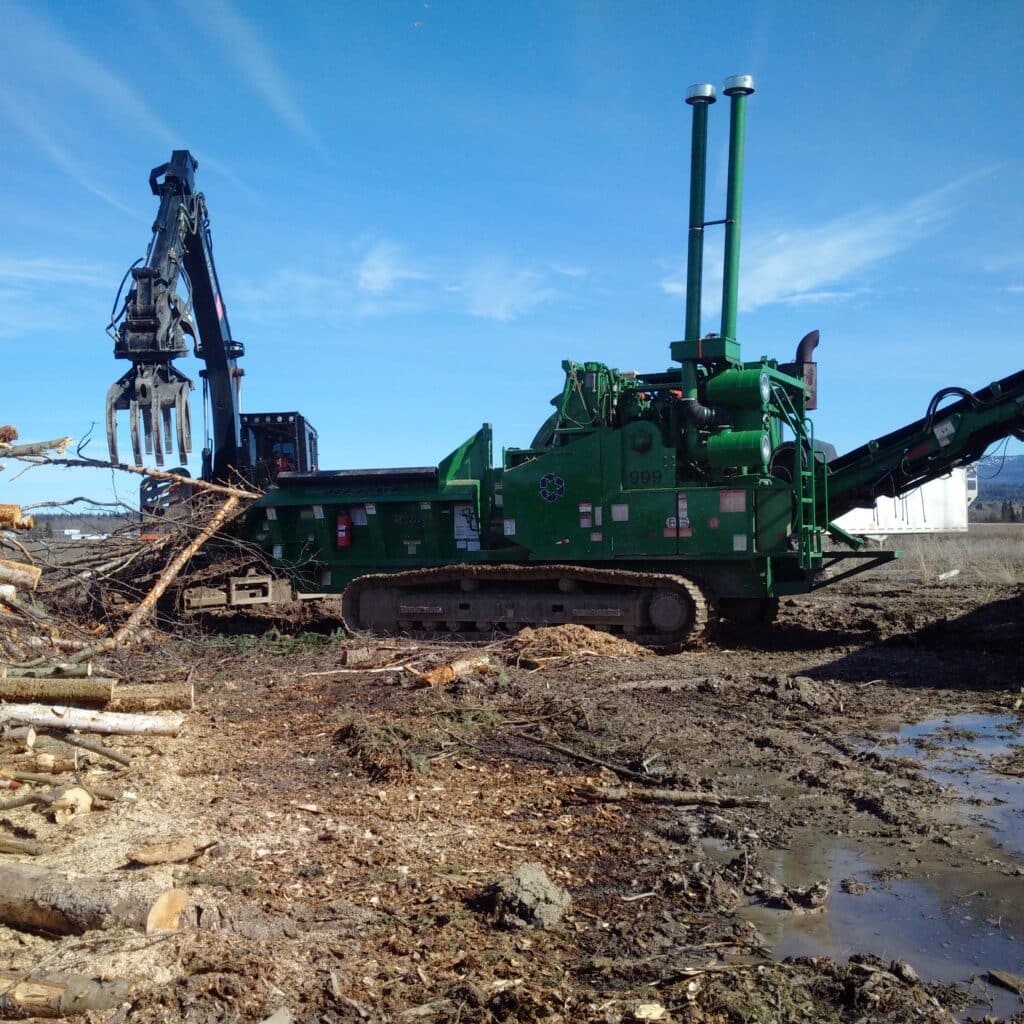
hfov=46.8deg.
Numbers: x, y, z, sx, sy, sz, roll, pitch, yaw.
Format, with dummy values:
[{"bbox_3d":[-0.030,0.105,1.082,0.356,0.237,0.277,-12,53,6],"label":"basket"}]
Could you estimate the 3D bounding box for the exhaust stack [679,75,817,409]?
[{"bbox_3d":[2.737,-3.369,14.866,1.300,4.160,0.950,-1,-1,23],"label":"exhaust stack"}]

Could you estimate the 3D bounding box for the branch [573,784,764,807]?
[{"bbox_3d":[0.884,1.573,6.585,1.080,0.085,0.100,-1,-1,11],"label":"branch"}]

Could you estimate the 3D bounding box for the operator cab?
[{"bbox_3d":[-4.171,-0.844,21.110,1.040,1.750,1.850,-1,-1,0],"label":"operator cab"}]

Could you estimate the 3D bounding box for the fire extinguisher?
[{"bbox_3d":[-2.307,0.252,16.299,0.190,0.520,0.190,-1,-1,23],"label":"fire extinguisher"}]

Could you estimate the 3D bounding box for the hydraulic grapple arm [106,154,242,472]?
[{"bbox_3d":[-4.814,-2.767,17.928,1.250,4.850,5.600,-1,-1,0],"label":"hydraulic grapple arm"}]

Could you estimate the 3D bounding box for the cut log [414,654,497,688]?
[{"bbox_3d":[-0.545,1.598,11.985,0.190,0.190,1.080,-1,-1,40],"label":"cut log"}]

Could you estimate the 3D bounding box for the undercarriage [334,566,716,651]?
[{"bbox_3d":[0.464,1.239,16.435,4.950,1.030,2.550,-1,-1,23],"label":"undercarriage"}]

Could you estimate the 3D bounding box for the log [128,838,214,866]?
[{"bbox_3d":[-1.611,1.594,5.605,0.400,0.085,0.130,-1,-1,-17],"label":"log"}]

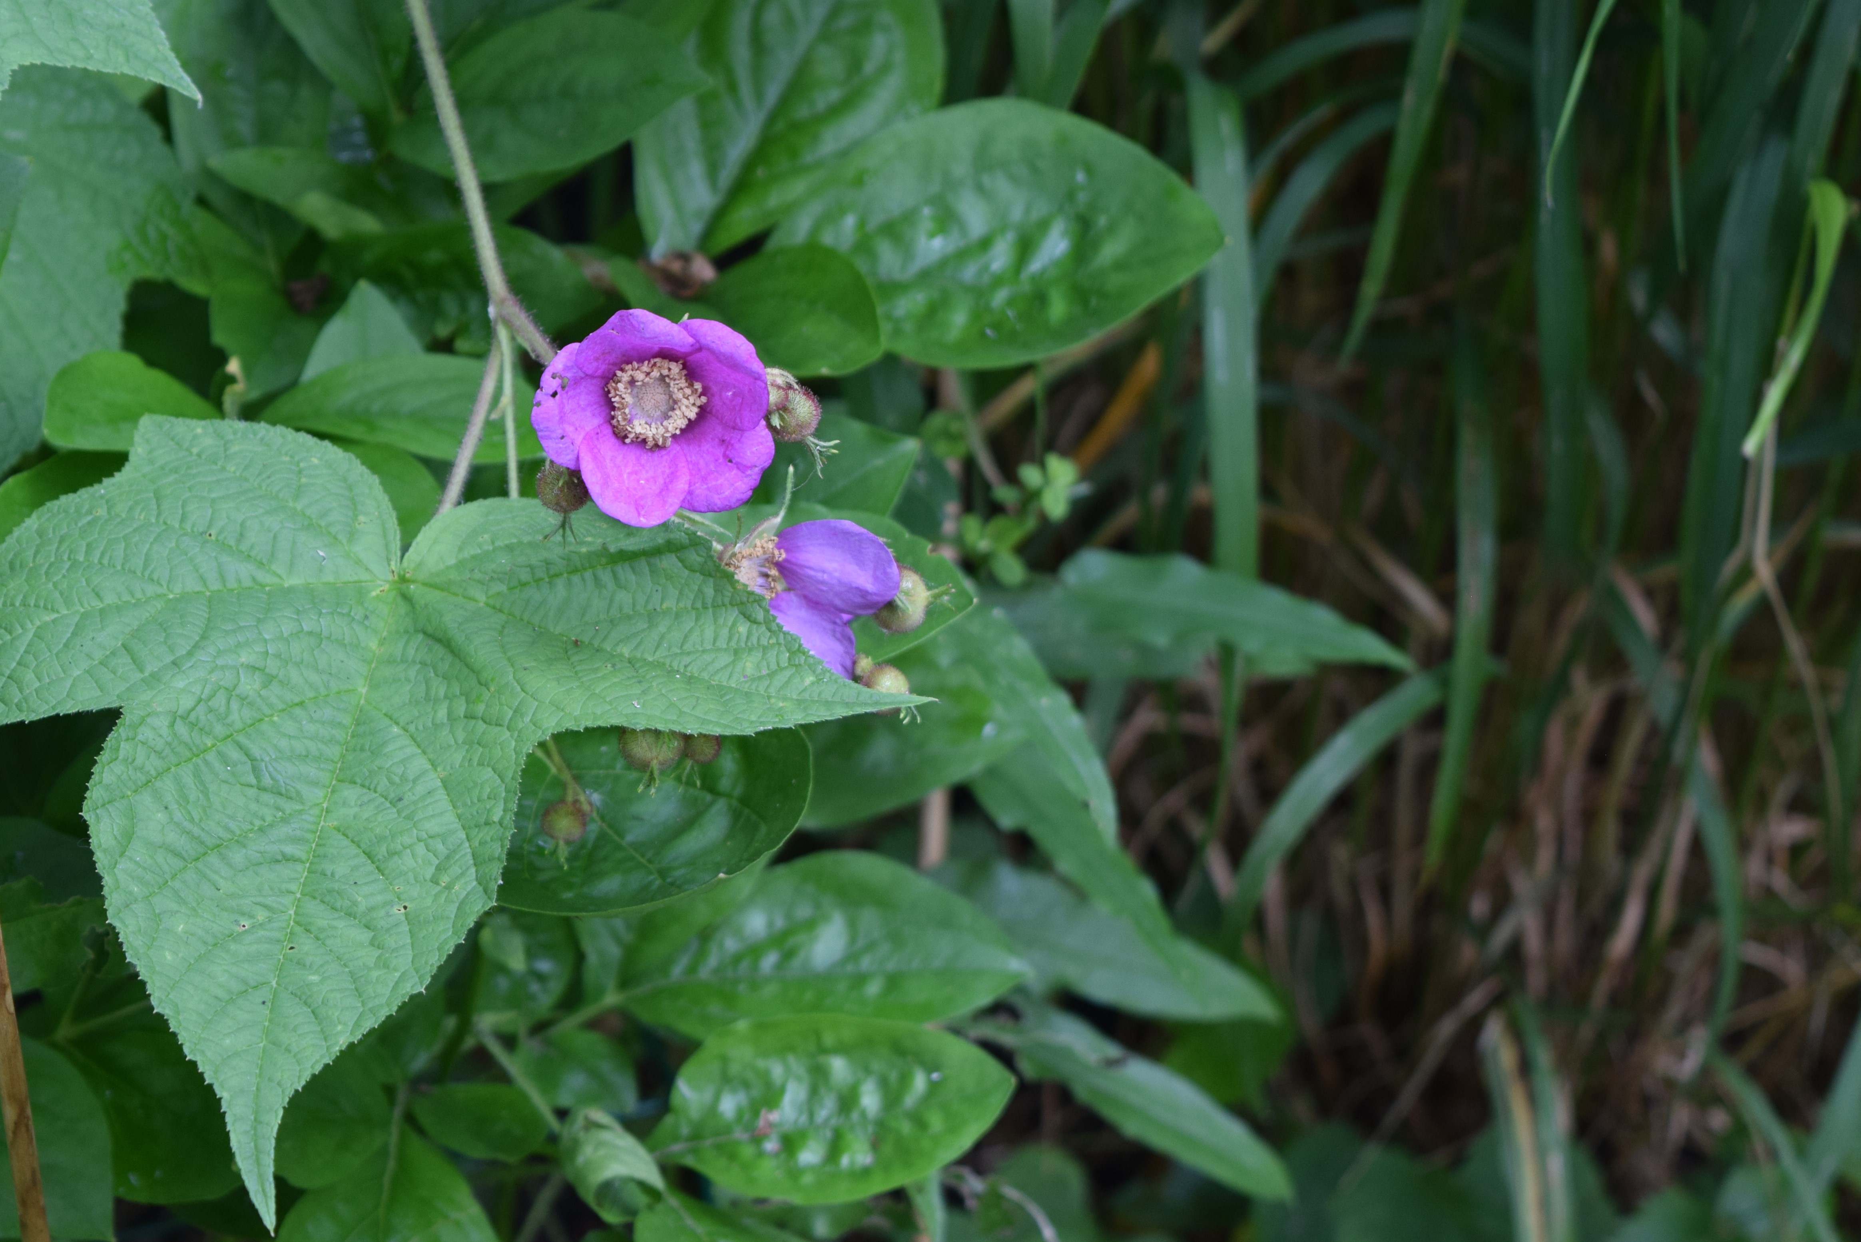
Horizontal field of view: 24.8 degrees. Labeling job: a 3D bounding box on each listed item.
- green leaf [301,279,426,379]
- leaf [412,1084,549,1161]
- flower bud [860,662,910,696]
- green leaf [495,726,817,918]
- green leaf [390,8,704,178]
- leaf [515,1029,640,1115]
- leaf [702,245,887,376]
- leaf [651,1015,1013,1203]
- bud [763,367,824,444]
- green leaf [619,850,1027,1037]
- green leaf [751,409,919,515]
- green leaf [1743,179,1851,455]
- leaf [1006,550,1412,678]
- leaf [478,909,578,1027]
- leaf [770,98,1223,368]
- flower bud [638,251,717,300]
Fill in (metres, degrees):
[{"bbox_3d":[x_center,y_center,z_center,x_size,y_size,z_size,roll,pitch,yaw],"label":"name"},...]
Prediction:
[{"bbox_3d":[-0.127,-0.064,0.950,0.032,0.008,0.036,0,56,0],"label":"green leaf"},{"bbox_3d":[-0.102,0.113,0.960,0.033,0.008,0.024,5,47,4],"label":"leaf"},{"bbox_3d":[-0.008,0.012,0.820,0.009,0.009,0.009,0,23,0],"label":"flower bud"},{"bbox_3d":[-0.052,0.037,0.800,0.057,0.012,0.039,12,66,6],"label":"green leaf"},{"bbox_3d":[-0.085,-0.118,0.950,0.068,0.012,0.033,-9,58,-6],"label":"green leaf"},{"bbox_3d":[-0.085,0.109,1.020,0.029,0.008,0.027,9,45,5],"label":"leaf"},{"bbox_3d":[-0.031,-0.068,0.930,0.046,0.009,0.036,9,53,3],"label":"leaf"},{"bbox_3d":[-0.020,0.100,0.870,0.073,0.012,0.036,-9,60,-5],"label":"leaf"},{"bbox_3d":[-0.025,-0.039,0.765,0.011,0.013,0.011,0,22,0],"label":"bud"},{"bbox_3d":[-0.023,0.069,0.910,0.086,0.013,0.038,-3,57,-2],"label":"green leaf"},{"bbox_3d":[-0.022,-0.032,0.890,0.050,0.009,0.034,-11,55,-15],"label":"green leaf"},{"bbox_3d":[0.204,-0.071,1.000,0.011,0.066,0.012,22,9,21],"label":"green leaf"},{"bbox_3d":[0.069,-0.002,1.050,0.098,0.014,0.036,6,45,6],"label":"leaf"},{"bbox_3d":[-0.093,0.079,0.980,0.026,0.009,0.033,5,53,-3],"label":"leaf"},{"bbox_3d":[0.014,-0.083,0.910,0.096,0.015,0.054,-4,63,-2],"label":"leaf"},{"bbox_3d":[-0.057,-0.077,0.950,0.017,0.011,0.014,0,25,0],"label":"flower bud"}]

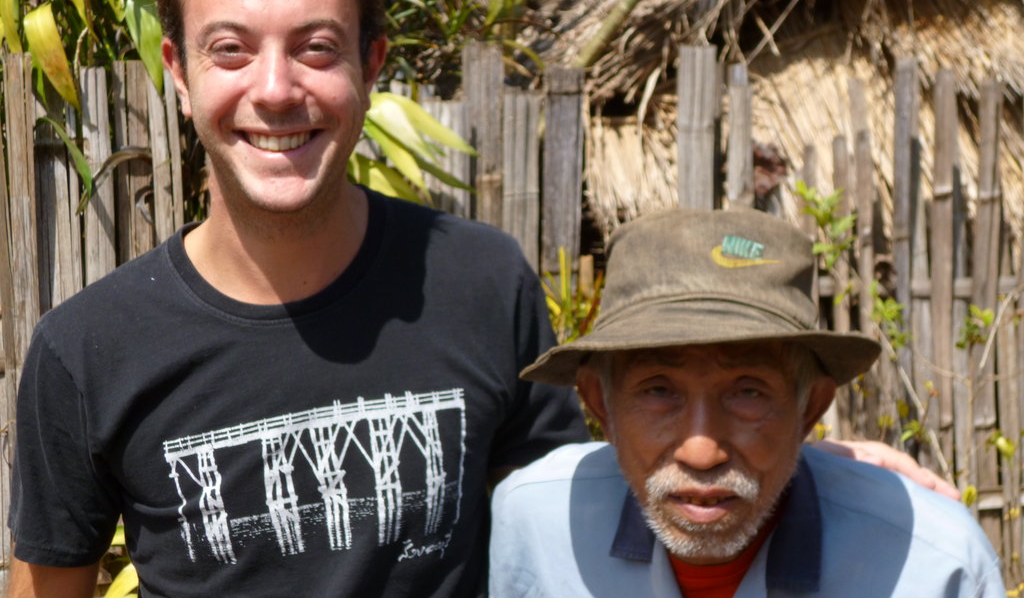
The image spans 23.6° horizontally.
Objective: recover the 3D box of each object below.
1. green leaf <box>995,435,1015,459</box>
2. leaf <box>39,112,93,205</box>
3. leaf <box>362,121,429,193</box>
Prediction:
[{"bbox_3d":[0.552,0.166,2.750,0.022,0.027,0.020,0,0,0],"label":"green leaf"},{"bbox_3d":[-0.448,-0.138,2.470,0.025,0.102,0.035,-30,0,-10],"label":"leaf"},{"bbox_3d":[-0.114,-0.139,2.420,0.028,0.105,0.035,-39,0,0],"label":"leaf"}]

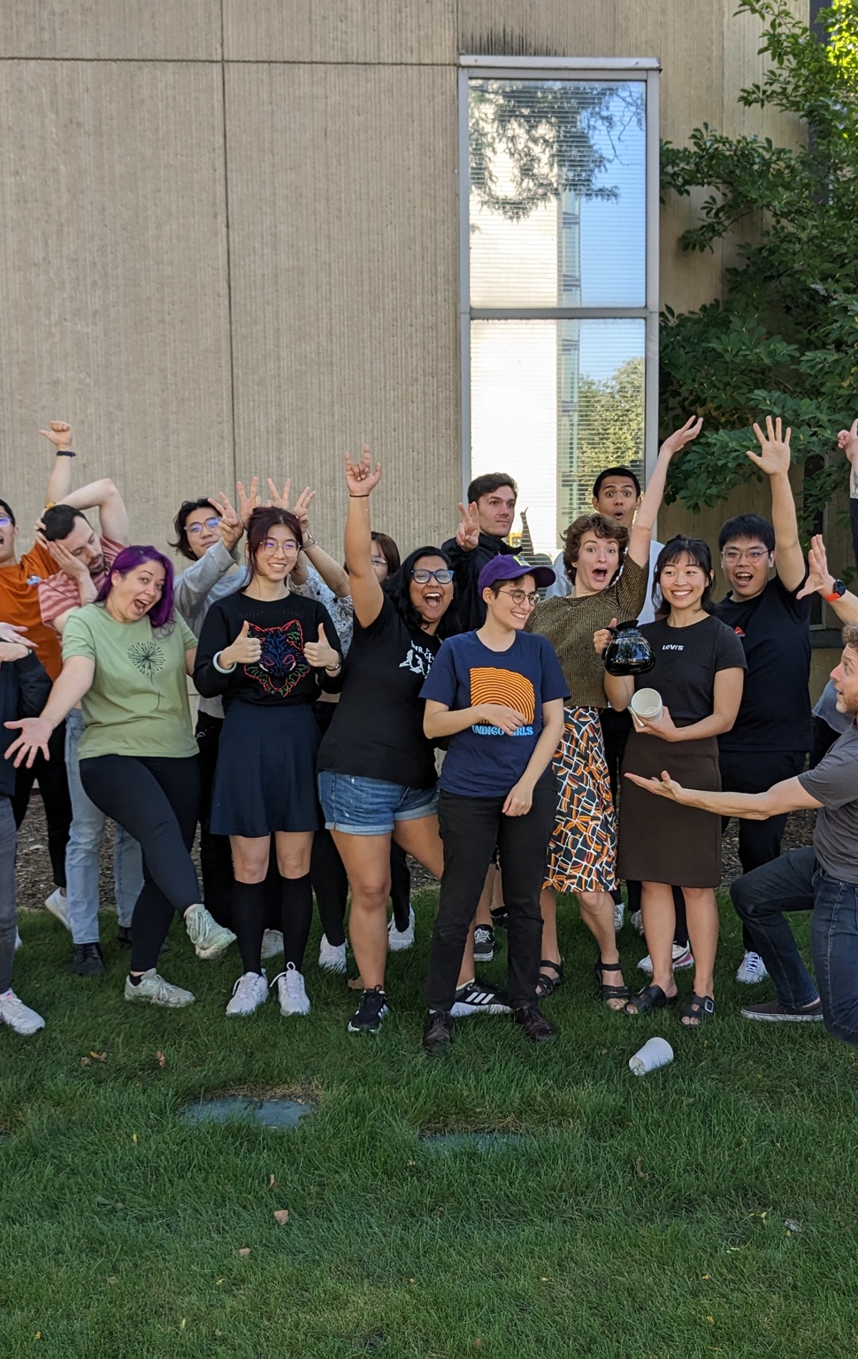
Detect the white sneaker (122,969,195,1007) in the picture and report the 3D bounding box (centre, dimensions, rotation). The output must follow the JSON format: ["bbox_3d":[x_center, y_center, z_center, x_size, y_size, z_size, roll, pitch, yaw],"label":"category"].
[{"bbox_3d":[-0.953,1.084,4.979,0.275,0.110,0.100,2,6,25],"label":"white sneaker"}]

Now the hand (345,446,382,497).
[{"bbox_3d":[-0.211,-0.671,4.570,0.115,0.170,0.075,-1,3,-6],"label":"hand"}]

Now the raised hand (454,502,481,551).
[{"bbox_3d":[0.145,-0.581,5.370,0.100,0.185,0.075,-2,5,-10],"label":"raised hand"}]

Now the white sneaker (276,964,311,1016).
[{"bbox_3d":[-0.485,1.088,5.009,0.105,0.120,0.275,-2,5,-8],"label":"white sneaker"}]

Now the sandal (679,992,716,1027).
[{"bbox_3d":[0.931,1.108,4.851,0.100,0.085,0.250,2,6,26],"label":"sandal"}]

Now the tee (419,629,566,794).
[{"bbox_3d":[0.213,0.112,4.570,0.470,0.550,0.260,-2,5,-8],"label":"tee"}]

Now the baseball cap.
[{"bbox_3d":[0.288,-0.354,4.680,0.270,0.140,0.180,3,7,38],"label":"baseball cap"}]

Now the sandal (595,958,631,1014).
[{"bbox_3d":[0.628,1.045,4.840,0.100,0.110,0.255,-1,5,-7],"label":"sandal"}]

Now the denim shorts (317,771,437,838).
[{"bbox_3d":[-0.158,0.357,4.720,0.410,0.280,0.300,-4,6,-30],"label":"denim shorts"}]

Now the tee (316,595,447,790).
[{"bbox_3d":[-0.134,0.046,4.880,0.500,0.660,0.320,2,6,-25],"label":"tee"}]

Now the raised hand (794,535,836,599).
[{"bbox_3d":[1.237,-0.358,4.500,0.120,0.200,0.100,-9,0,3],"label":"raised hand"}]

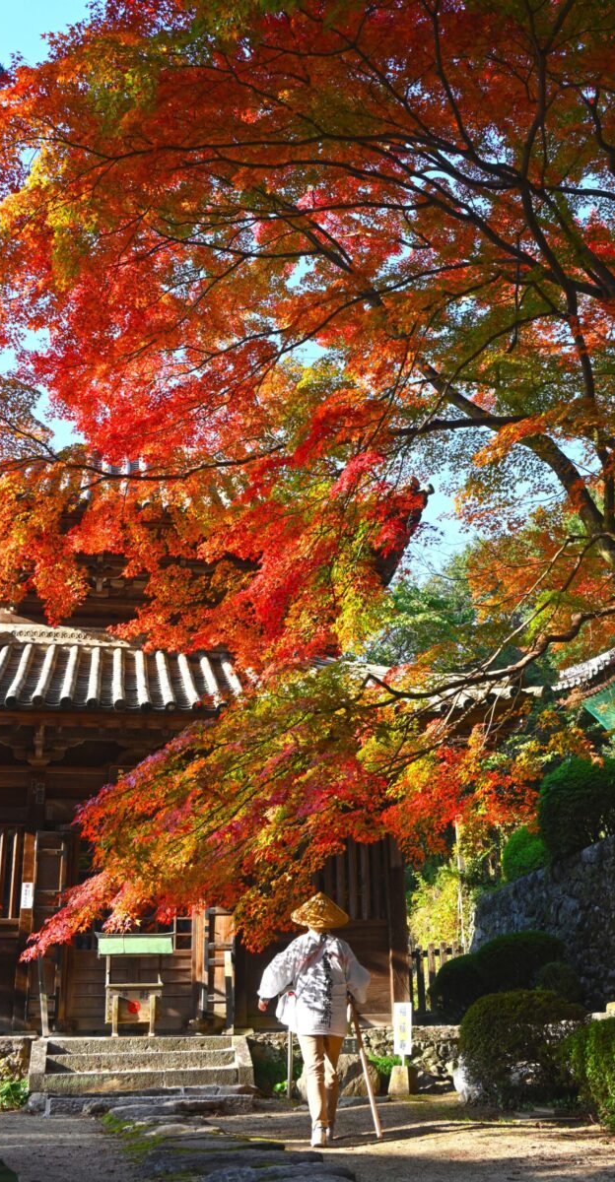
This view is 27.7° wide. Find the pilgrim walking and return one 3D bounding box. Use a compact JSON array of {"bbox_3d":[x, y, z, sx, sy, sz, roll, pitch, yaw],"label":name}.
[{"bbox_3d":[0.052,2.996,8.754,0.780,1.690,0.480,1,-18,-6],"label":"pilgrim walking"}]

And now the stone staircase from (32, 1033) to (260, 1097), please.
[{"bbox_3d":[-1.548,4.398,11.569,2.080,0.520,0.800,2,-18,-10],"label":"stone staircase"}]

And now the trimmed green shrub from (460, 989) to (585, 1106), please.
[{"bbox_3d":[2.010,4.254,11.599,1.150,1.030,1.100,1,-18,-5],"label":"trimmed green shrub"}]

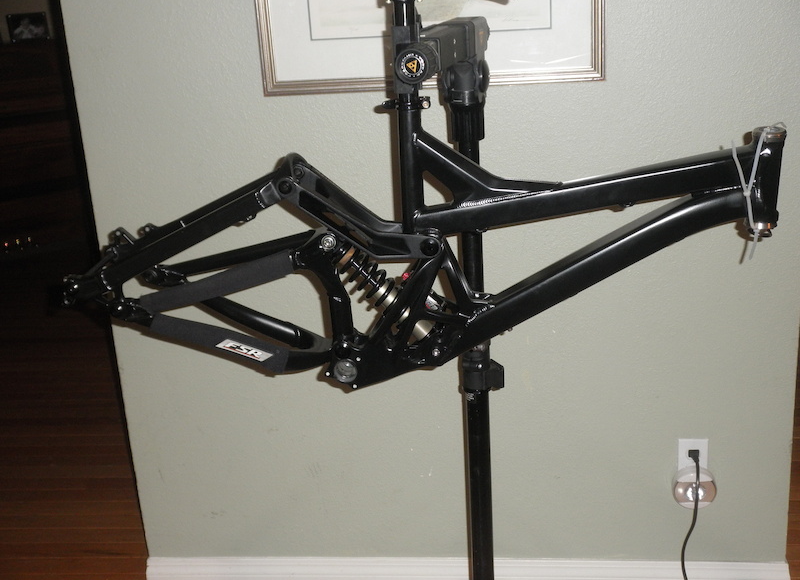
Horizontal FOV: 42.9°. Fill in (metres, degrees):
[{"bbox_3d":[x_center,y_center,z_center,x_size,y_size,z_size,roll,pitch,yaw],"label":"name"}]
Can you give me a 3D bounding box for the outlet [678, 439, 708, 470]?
[{"bbox_3d":[0.724,0.423,2.508,0.070,0.114,0.009,-1,19,7],"label":"outlet"}]

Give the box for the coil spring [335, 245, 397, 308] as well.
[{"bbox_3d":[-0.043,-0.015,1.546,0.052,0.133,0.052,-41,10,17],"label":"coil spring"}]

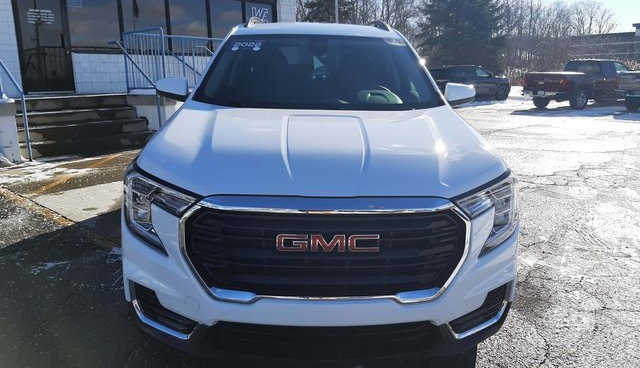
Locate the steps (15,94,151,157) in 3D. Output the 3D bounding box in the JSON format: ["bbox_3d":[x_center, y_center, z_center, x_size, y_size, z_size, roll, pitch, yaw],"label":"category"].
[{"bbox_3d":[-4.025,-1.002,7.995,1.050,0.870,2.250,8,16,40],"label":"steps"}]

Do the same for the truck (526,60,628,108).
[{"bbox_3d":[11.200,-4.240,20.280,5.850,1.900,2.030,-9,14,-30],"label":"truck"}]

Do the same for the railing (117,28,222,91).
[{"bbox_3d":[-2.367,-2.379,9.452,1.500,1.080,2.500,8,16,40],"label":"railing"}]

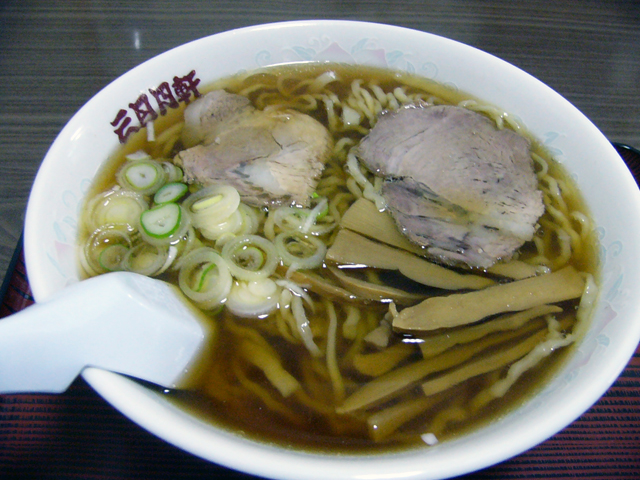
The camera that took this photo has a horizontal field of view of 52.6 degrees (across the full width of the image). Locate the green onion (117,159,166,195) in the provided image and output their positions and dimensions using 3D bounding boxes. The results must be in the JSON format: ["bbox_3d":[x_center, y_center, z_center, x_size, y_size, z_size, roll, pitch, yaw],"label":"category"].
[{"bbox_3d":[-0.068,-0.024,0.246,0.018,0.004,0.016,1,50,-1],"label":"green onion"}]

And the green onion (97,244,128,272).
[{"bbox_3d":[-0.071,0.006,0.224,0.011,0.003,0.011,1,50,-1],"label":"green onion"}]

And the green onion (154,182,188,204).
[{"bbox_3d":[-0.055,-0.017,0.238,0.012,0.003,0.009,-20,44,-5],"label":"green onion"}]

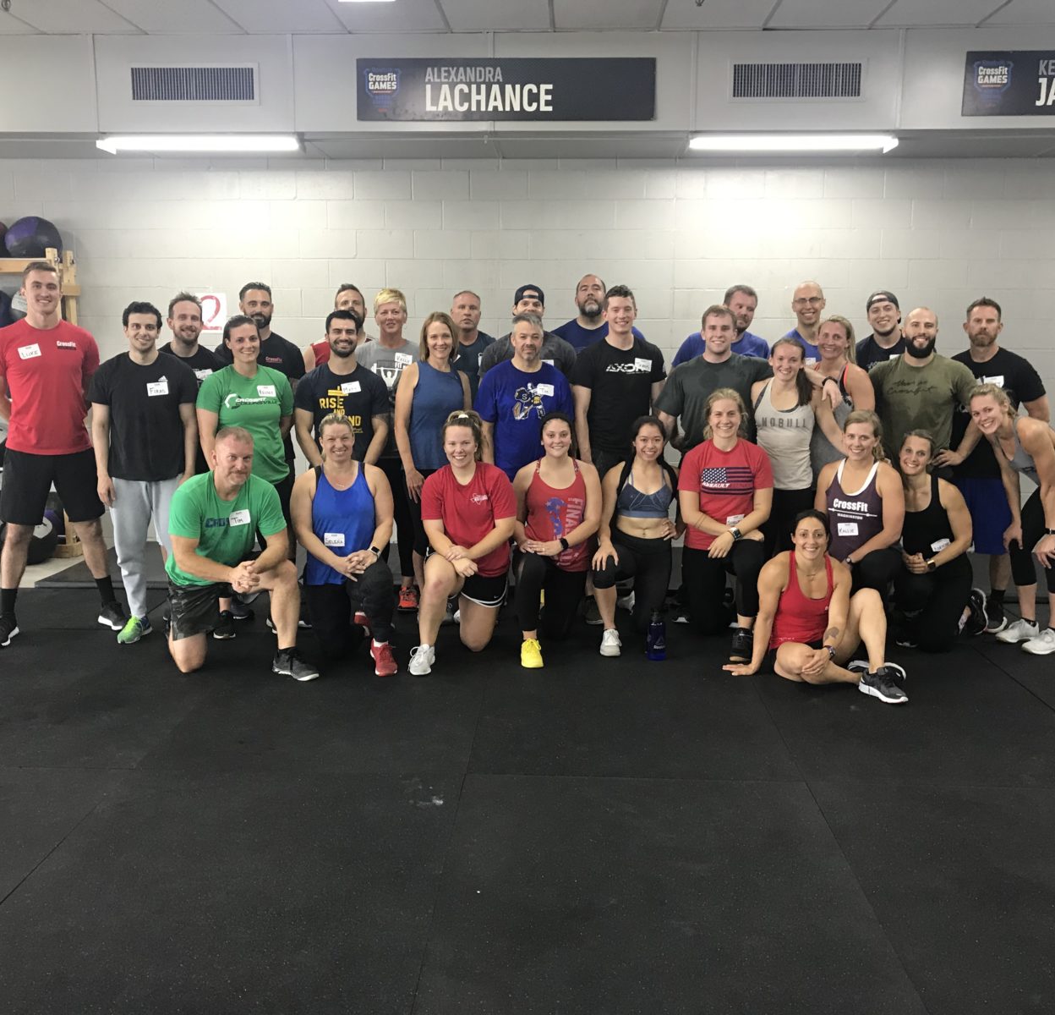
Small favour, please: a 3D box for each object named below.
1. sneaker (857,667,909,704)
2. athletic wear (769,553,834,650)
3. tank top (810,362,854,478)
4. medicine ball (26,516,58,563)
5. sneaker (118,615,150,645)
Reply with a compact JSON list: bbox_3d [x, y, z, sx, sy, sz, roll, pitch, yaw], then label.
[{"bbox_3d":[1.584,0.785,4.861,0.095,0.110,0.250,-8,13,-43],"label":"sneaker"},{"bbox_3d":[1.298,0.438,5.181,0.335,0.470,0.250,1,10,6],"label":"athletic wear"},{"bbox_3d":[1.649,-0.449,6.000,0.330,0.650,0.260,2,10,14],"label":"tank top"},{"bbox_3d":[-3.400,0.221,7.484,0.350,0.350,0.350,0,9,0],"label":"medicine ball"},{"bbox_3d":[-2.024,0.613,5.648,0.102,0.115,0.280,3,10,14],"label":"sneaker"}]

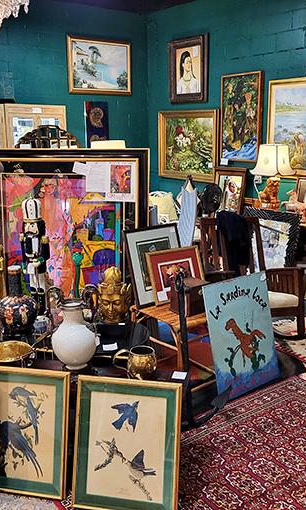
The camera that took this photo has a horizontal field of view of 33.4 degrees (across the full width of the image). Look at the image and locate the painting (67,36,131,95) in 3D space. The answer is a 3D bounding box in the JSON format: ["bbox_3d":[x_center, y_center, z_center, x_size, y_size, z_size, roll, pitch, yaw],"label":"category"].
[{"bbox_3d":[-0.715,-2.643,7.185,1.045,0.730,0.050,-11,17,-37],"label":"painting"}]

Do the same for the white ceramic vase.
[{"bbox_3d":[-0.357,0.362,2.331,0.208,0.319,0.208,2,13,11],"label":"white ceramic vase"}]

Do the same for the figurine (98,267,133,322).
[{"bbox_3d":[-0.223,0.229,3.016,0.198,0.321,0.200,3,14,14],"label":"figurine"}]

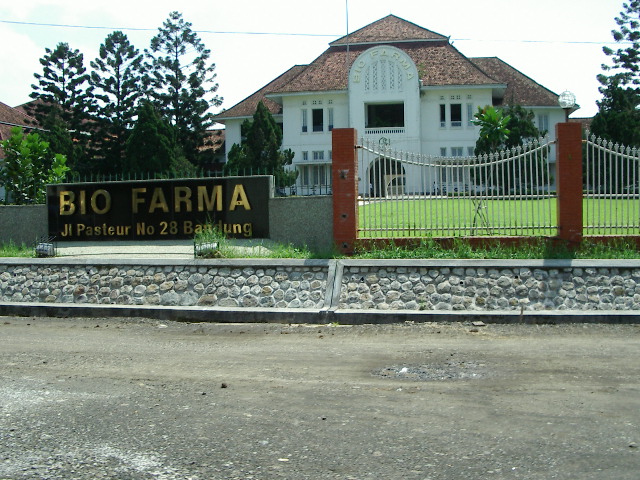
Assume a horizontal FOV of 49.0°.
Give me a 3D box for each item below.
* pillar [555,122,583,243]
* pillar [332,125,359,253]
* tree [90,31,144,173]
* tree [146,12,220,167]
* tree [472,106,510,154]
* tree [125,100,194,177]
[{"bbox_3d":[3.736,-0.813,10.550,0.345,1.842,0.340,0,4,9],"label":"pillar"},{"bbox_3d":[0.388,-0.746,11.000,0.345,1.953,0.340,0,4,9],"label":"pillar"},{"bbox_3d":[-15.524,-9.243,54.004,4.500,13.480,4.500,0,4,9],"label":"tree"},{"bbox_3d":[-10.102,-9.629,52.004,5.600,14.288,5.600,0,4,9],"label":"tree"},{"bbox_3d":[3.002,-1.192,12.300,0.680,2.266,0.680,0,4,9],"label":"tree"},{"bbox_3d":[-9.714,-5.064,42.001,4.000,6.479,4.000,0,4,9],"label":"tree"}]

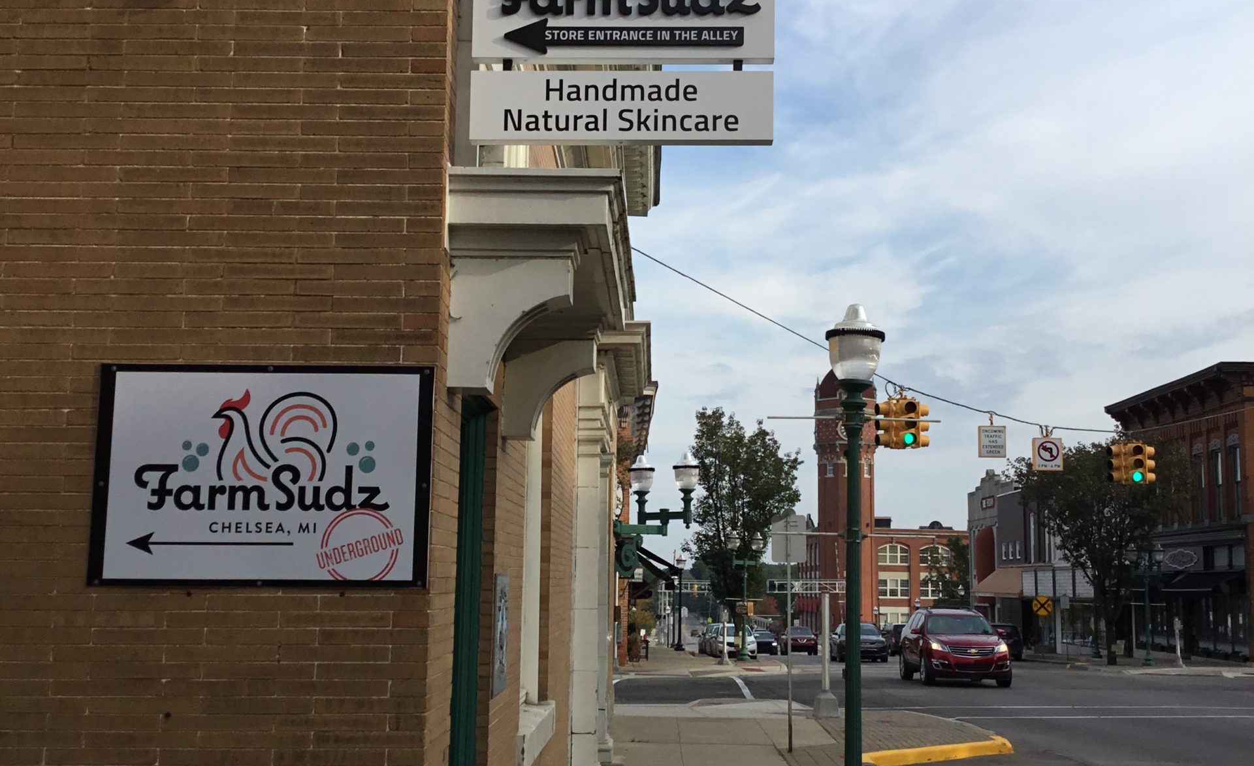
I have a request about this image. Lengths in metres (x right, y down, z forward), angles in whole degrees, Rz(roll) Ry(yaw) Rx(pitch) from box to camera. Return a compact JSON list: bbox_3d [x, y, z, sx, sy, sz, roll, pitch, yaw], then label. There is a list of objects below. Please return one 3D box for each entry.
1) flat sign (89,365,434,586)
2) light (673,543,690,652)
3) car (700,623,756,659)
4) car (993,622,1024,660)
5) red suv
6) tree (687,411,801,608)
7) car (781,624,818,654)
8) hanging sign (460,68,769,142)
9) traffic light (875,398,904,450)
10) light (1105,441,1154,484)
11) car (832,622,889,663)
[{"bbox_3d":[-0.996,0.253,4.087,0.923,0.608,0.030,1,-8,2],"label":"flat sign"},{"bbox_3d":[2.470,10.027,68.236,0.500,4.500,0.500,1,-8,1],"label":"light"},{"bbox_3d":[4.665,11.774,68.443,1.830,1.600,4.500,1,-8,-3],"label":"car"},{"bbox_3d":[16.587,11.716,67.883,1.870,1.680,4.600,1,-8,1],"label":"car"},{"bbox_3d":[7.871,6.419,36.811,1.990,1.780,5.150,1,-8,1],"label":"red suv"},{"bbox_3d":[4.202,5.255,53.226,4.000,8.700,4.000,1,-8,1],"label":"tree"},{"bbox_3d":[9.908,14.863,86.920,1.840,1.640,4.600,1,-8,1],"label":"car"},{"bbox_3d":[-0.016,-0.827,4.517,0.910,0.215,0.050,0,-8,2],"label":"hanging sign"},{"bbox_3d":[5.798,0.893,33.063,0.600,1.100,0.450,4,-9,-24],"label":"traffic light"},{"bbox_3d":[13.159,2.080,39.079,1.050,1.050,1.000,1,-8,1],"label":"light"},{"bbox_3d":[9.219,10.405,60.391,1.840,1.470,4.800,1,-8,1],"label":"car"}]

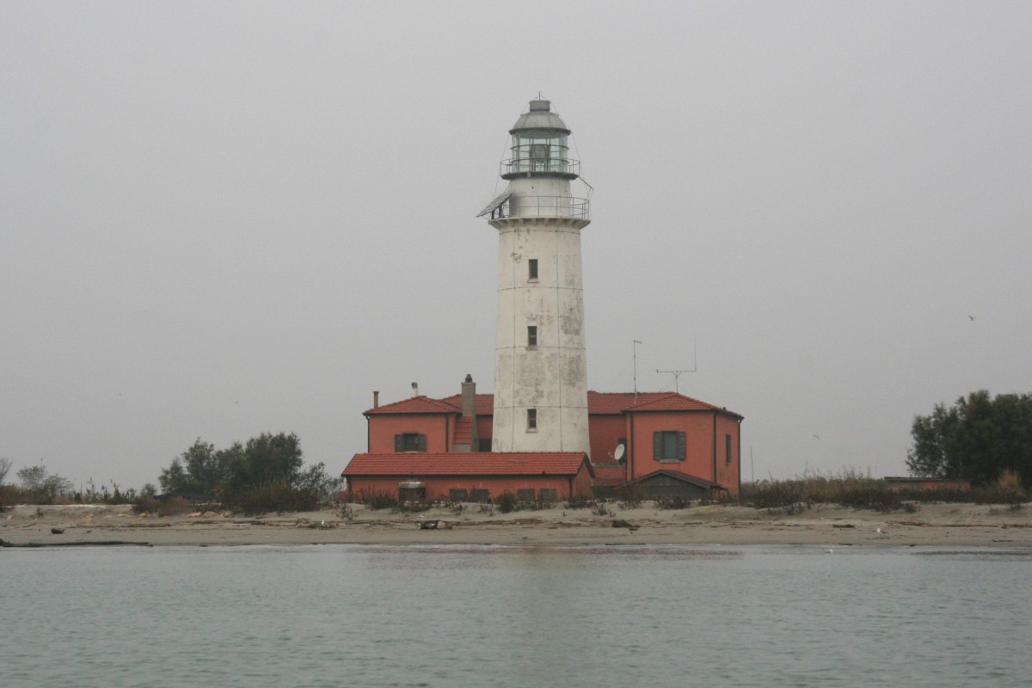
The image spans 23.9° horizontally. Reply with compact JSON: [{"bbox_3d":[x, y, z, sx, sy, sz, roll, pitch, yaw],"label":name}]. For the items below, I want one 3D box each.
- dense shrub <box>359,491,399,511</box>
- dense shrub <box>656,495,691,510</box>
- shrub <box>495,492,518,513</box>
[{"bbox_3d":[-6.322,7.291,113.000,1.835,0.986,1.400,0,-4,0],"label":"dense shrub"},{"bbox_3d":[7.254,7.306,112.000,1.660,0.651,1.200,0,-4,0],"label":"dense shrub"},{"bbox_3d":[-0.415,7.306,112.000,1.028,0.977,1.000,0,-4,0],"label":"shrub"}]

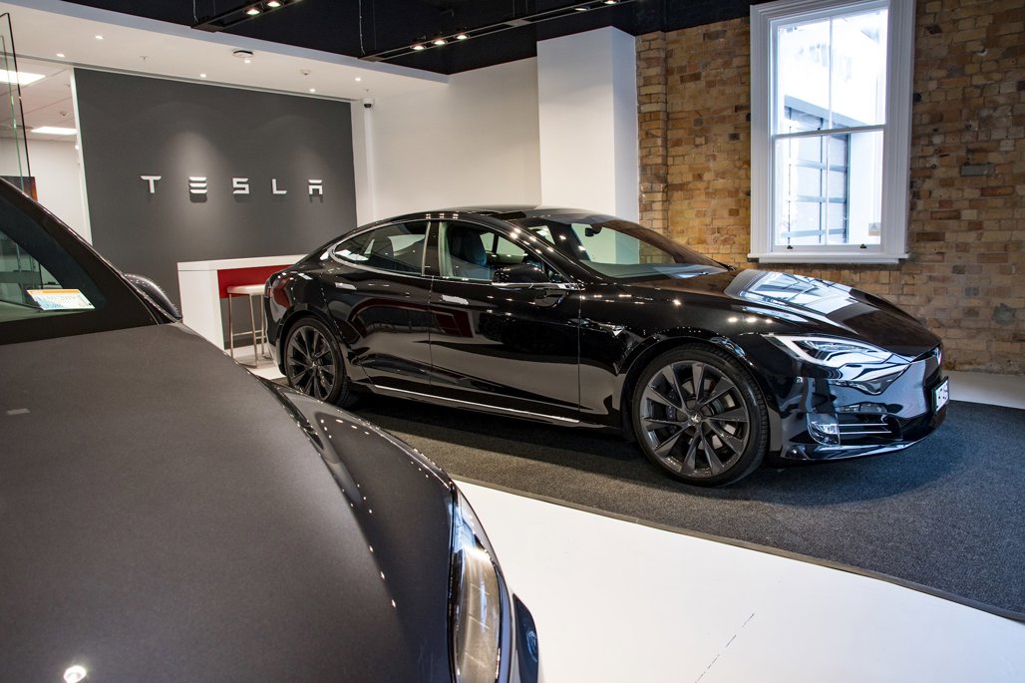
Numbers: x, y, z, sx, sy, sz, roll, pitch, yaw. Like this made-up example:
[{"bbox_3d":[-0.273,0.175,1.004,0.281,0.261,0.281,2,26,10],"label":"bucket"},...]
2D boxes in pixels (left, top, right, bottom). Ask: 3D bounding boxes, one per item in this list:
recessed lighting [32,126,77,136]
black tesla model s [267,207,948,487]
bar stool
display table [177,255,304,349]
[{"bbox_3d":[-6.766,-3.143,10.572,0.600,0.050,0.600,5,11,37],"label":"recessed lighting"},{"bbox_3d":[0.217,-0.232,4.991,4.980,1.430,2.070,5,11,38],"label":"black tesla model s"},{"bbox_3d":[-2.614,-0.168,7.386,0.460,0.770,0.420,5,11,37],"label":"bar stool"},{"bbox_3d":[-2.561,-0.432,8.116,0.622,1.064,2.200,5,11,37],"label":"display table"}]

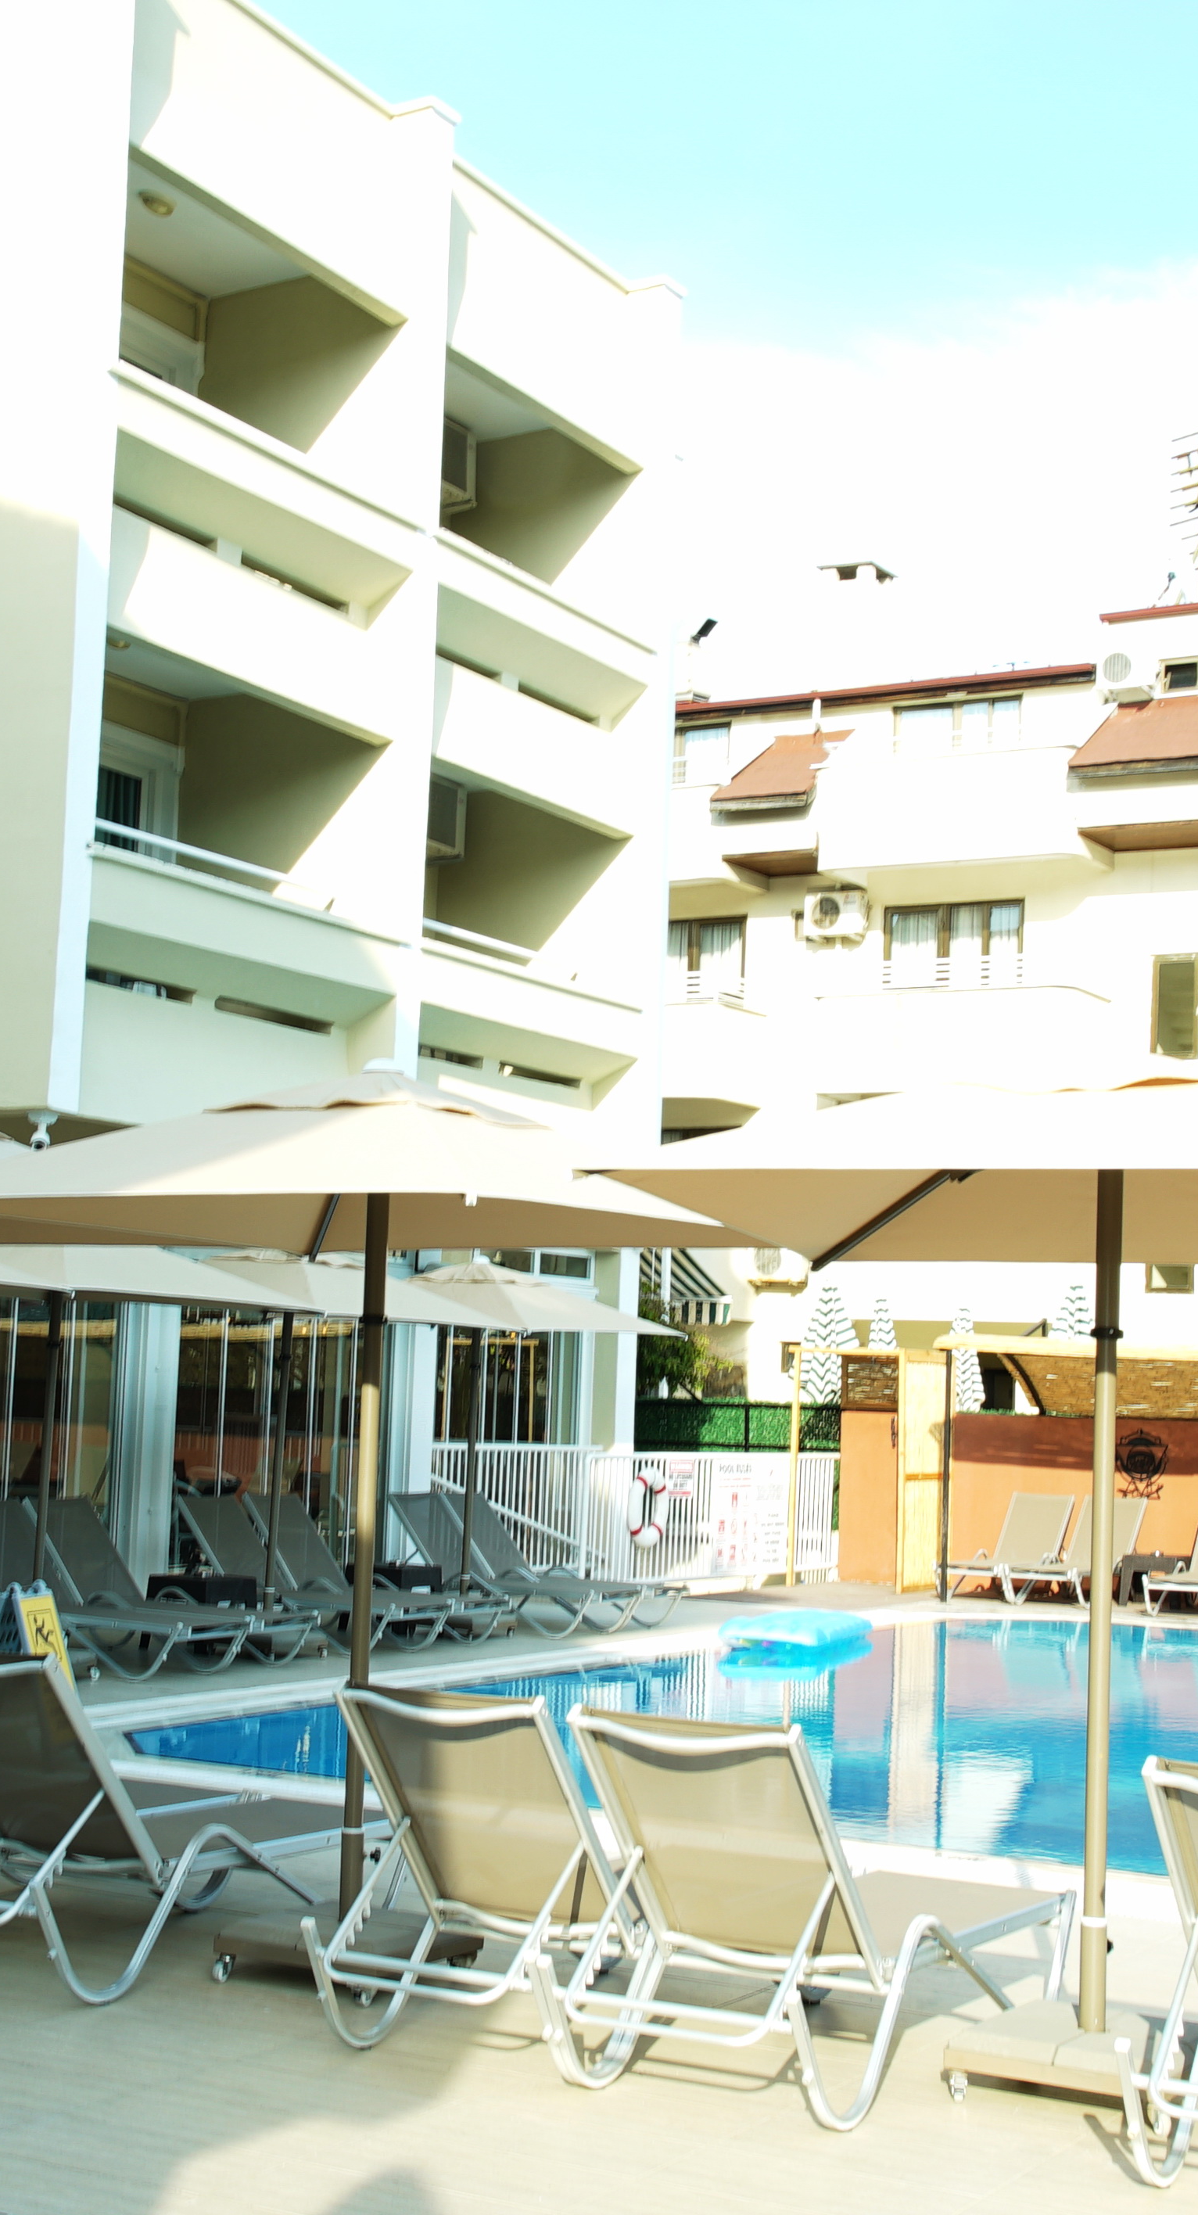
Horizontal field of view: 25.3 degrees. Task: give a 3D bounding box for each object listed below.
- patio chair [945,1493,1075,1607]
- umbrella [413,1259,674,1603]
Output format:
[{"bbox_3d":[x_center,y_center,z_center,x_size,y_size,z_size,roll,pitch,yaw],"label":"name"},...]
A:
[{"bbox_3d":[3.436,3.691,22.444,0.634,0.879,1.635,-2,-7,31],"label":"patio chair"},{"bbox_3d":[-0.837,2.227,17.952,2.022,2.465,2.022,-2,-7,30],"label":"umbrella"}]

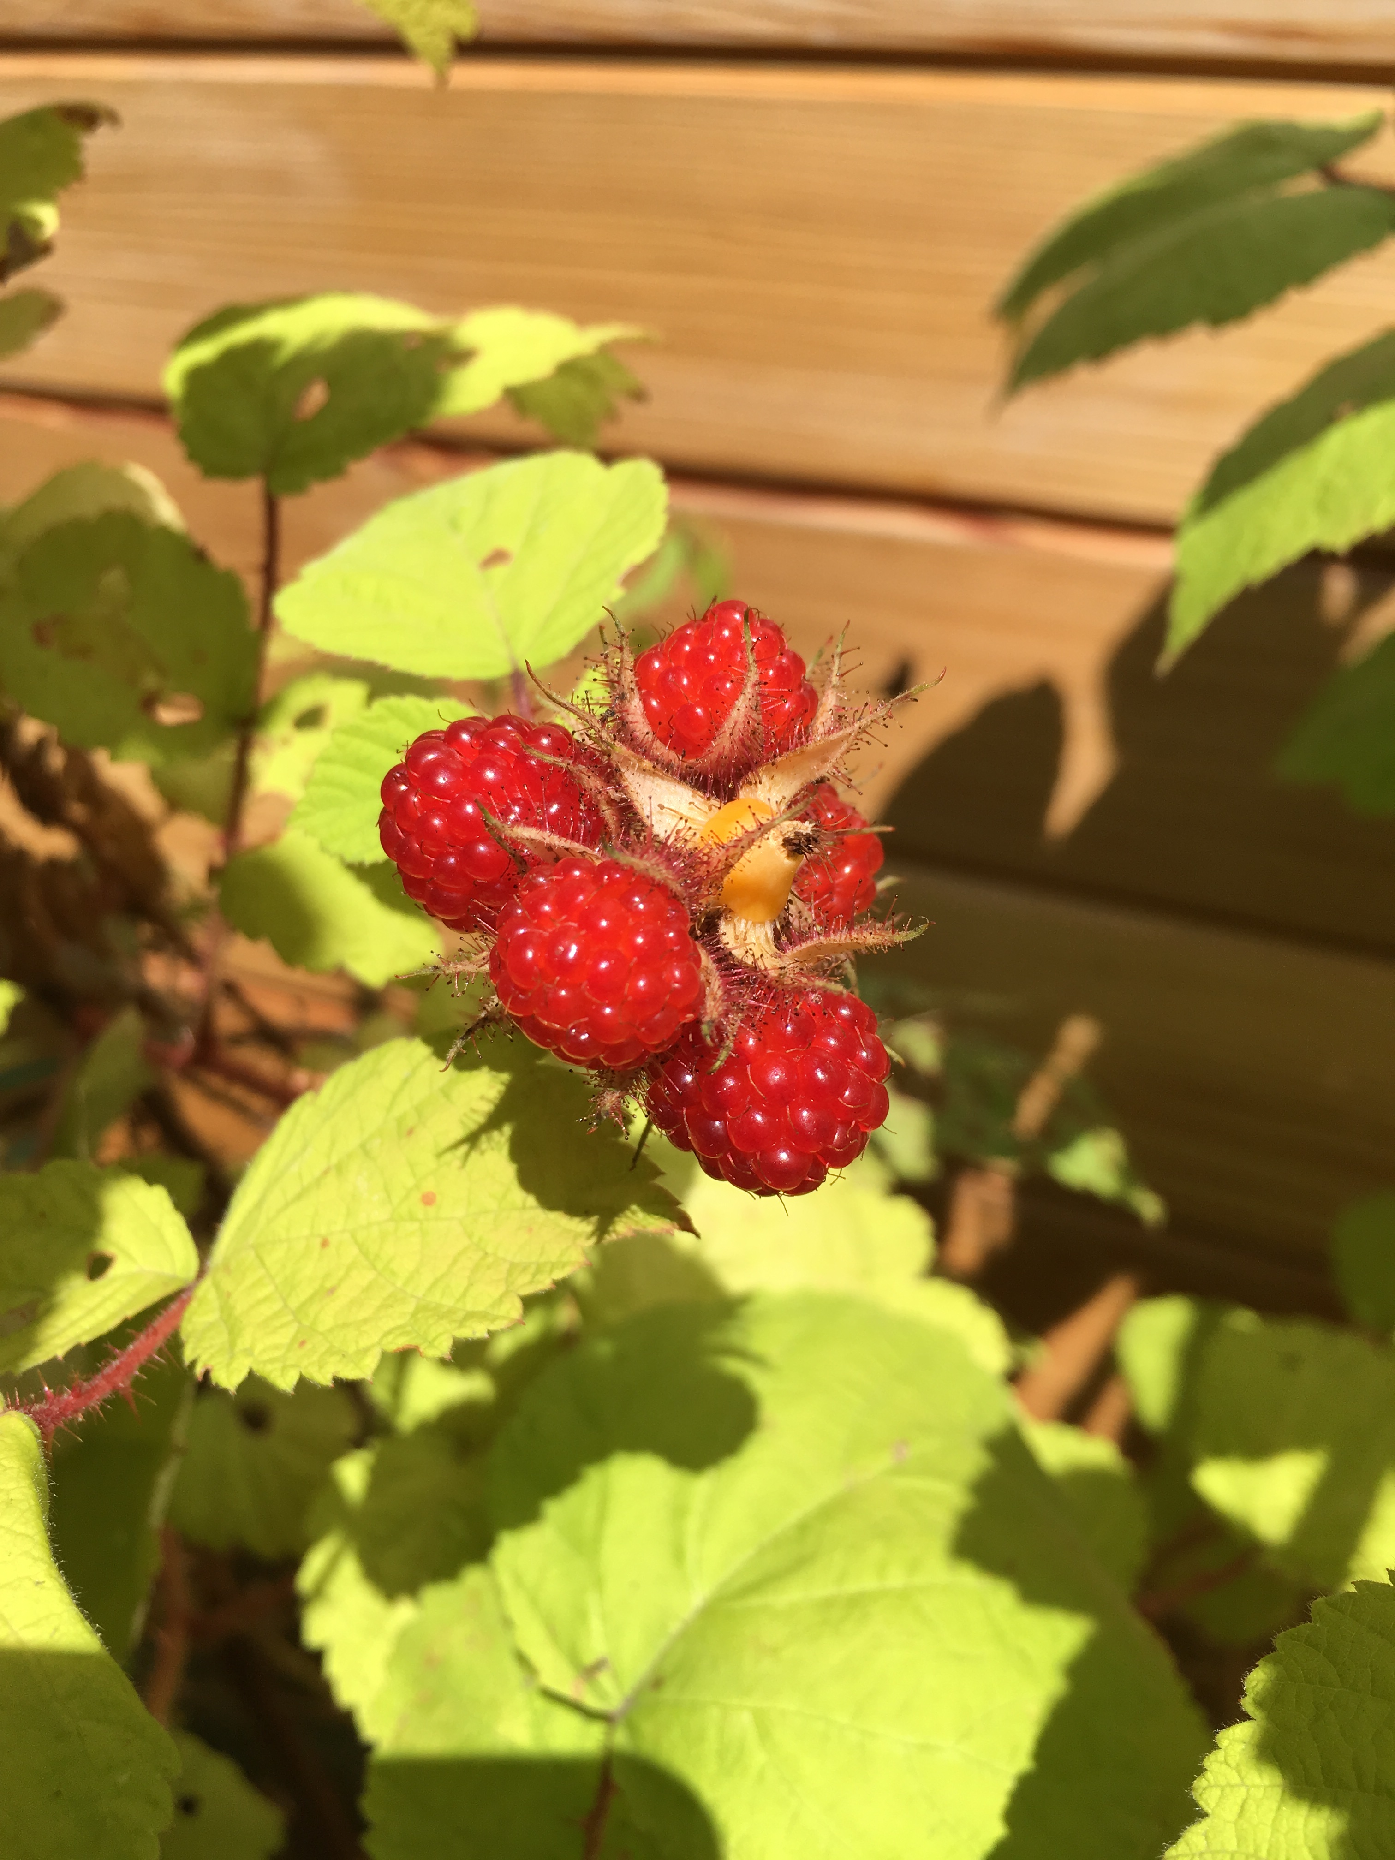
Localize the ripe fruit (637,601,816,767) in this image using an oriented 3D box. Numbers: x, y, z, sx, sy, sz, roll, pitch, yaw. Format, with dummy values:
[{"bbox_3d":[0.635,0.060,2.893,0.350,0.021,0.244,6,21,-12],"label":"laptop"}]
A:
[{"bbox_3d":[0.003,-0.020,0.129,0.015,0.015,0.015,3,13,0],"label":"ripe fruit"}]

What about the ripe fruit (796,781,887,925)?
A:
[{"bbox_3d":[0.010,-0.006,0.134,0.012,0.012,0.012,0,0,-24],"label":"ripe fruit"}]

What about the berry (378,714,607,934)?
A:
[{"bbox_3d":[-0.016,-0.009,0.126,0.017,0.017,0.017,7,0,-22],"label":"berry"}]

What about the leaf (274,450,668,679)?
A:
[{"bbox_3d":[-0.024,-0.039,0.168,0.040,0.007,0.036,-12,44,-5],"label":"leaf"}]

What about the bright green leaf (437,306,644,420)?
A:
[{"bbox_3d":[-0.021,-0.075,0.205,0.026,0.007,0.022,3,53,-7],"label":"bright green leaf"}]

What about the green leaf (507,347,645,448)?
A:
[{"bbox_3d":[-0.016,-0.072,0.210,0.018,0.006,0.016,3,64,-6],"label":"green leaf"}]

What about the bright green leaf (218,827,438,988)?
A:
[{"bbox_3d":[-0.044,-0.003,0.185,0.026,0.007,0.022,31,44,-12],"label":"bright green leaf"}]

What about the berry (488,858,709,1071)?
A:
[{"bbox_3d":[-0.008,0.003,0.120,0.016,0.016,0.015,41,27,0],"label":"berry"}]

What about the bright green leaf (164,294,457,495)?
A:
[{"bbox_3d":[-0.047,-0.065,0.190,0.034,0.008,0.032,5,55,-16],"label":"bright green leaf"}]

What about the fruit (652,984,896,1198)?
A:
[{"bbox_3d":[0.005,0.013,0.122,0.017,0.017,0.015,-25,59,0],"label":"fruit"}]

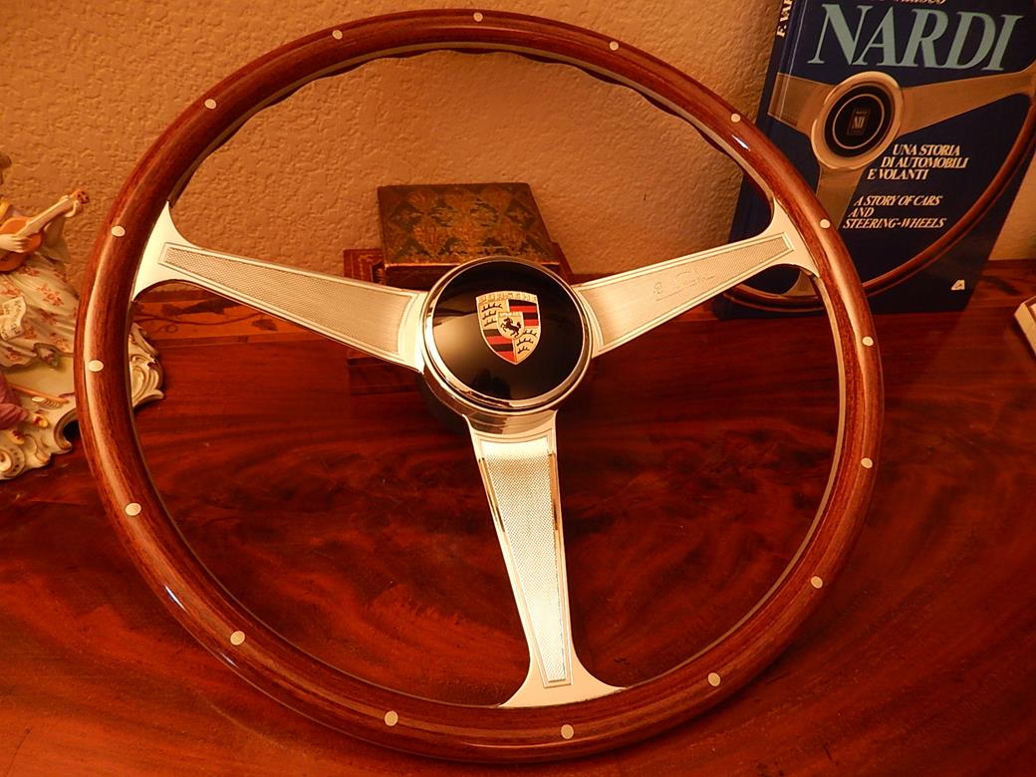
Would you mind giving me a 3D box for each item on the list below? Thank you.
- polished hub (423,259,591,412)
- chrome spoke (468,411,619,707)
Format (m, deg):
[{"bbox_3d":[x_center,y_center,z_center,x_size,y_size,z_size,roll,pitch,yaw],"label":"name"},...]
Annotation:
[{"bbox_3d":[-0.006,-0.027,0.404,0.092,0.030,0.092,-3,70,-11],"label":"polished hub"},{"bbox_3d":[0.007,0.078,0.363,0.056,0.010,0.143,-3,57,-11],"label":"chrome spoke"}]

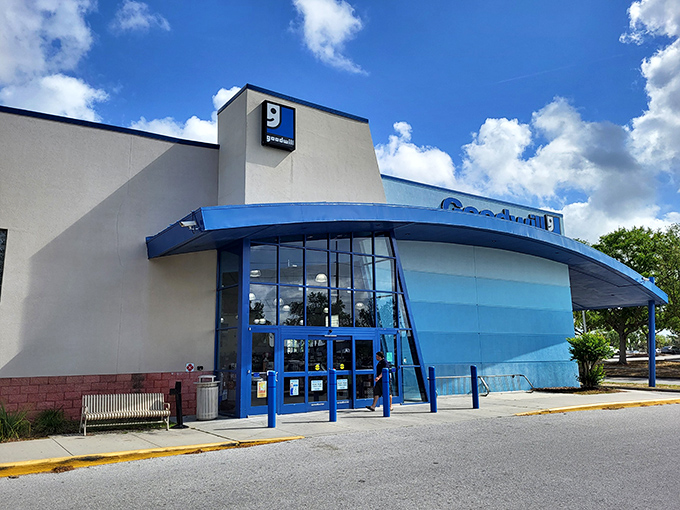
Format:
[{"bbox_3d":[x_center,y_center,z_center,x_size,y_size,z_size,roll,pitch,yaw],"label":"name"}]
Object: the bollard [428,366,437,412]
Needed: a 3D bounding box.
[{"bbox_3d":[2.617,3.777,14.372,0.175,1.249,0.175,6,-13,-32],"label":"bollard"}]

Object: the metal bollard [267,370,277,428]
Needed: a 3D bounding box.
[{"bbox_3d":[-1.575,3.341,11.848,0.175,1.268,0.175,6,-13,-32],"label":"metal bollard"}]

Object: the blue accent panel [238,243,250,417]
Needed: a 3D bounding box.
[{"bbox_3d":[-2.805,2.079,14.932,0.250,5.120,0.250,7,-14,-32],"label":"blue accent panel"}]

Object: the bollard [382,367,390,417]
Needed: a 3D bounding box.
[{"bbox_3d":[1.286,3.820,14.224,0.180,1.290,0.180,-1,-12,0],"label":"bollard"}]

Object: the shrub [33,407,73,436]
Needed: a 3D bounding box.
[{"bbox_3d":[-6.756,3.859,11.997,0.850,0.580,0.780,7,-14,-32],"label":"shrub"}]

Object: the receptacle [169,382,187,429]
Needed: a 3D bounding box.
[{"bbox_3d":[-3.760,3.540,12.083,0.430,1.049,0.360,6,-13,-32],"label":"receptacle"}]

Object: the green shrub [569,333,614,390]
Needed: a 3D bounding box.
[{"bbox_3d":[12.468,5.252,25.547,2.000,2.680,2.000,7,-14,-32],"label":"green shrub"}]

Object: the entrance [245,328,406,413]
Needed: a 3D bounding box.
[{"bbox_3d":[-0.173,3.678,16.319,6.000,2.460,0.300,7,-14,-32],"label":"entrance"}]

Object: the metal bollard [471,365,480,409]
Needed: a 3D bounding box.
[{"bbox_3d":[4.231,4.157,16.105,0.180,1.290,0.180,7,-14,-32],"label":"metal bollard"}]

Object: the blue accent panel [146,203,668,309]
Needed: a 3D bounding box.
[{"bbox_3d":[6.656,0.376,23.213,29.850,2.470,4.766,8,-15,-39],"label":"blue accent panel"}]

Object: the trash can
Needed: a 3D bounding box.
[{"bbox_3d":[-3.544,3.817,13.710,0.650,1.133,0.650,-1,-11,0],"label":"trash can"}]

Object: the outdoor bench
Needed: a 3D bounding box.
[{"bbox_3d":[-4.975,3.667,11.855,1.840,0.840,0.660,4,-13,-24],"label":"outdoor bench"}]

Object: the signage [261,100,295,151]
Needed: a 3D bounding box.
[{"bbox_3d":[-1.890,-3.998,15.934,1.010,1.393,0.236,6,-13,-32],"label":"signage"}]

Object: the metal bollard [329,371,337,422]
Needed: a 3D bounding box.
[{"bbox_3d":[-0.179,3.500,12.751,0.175,1.258,0.175,-1,-11,0],"label":"metal bollard"}]

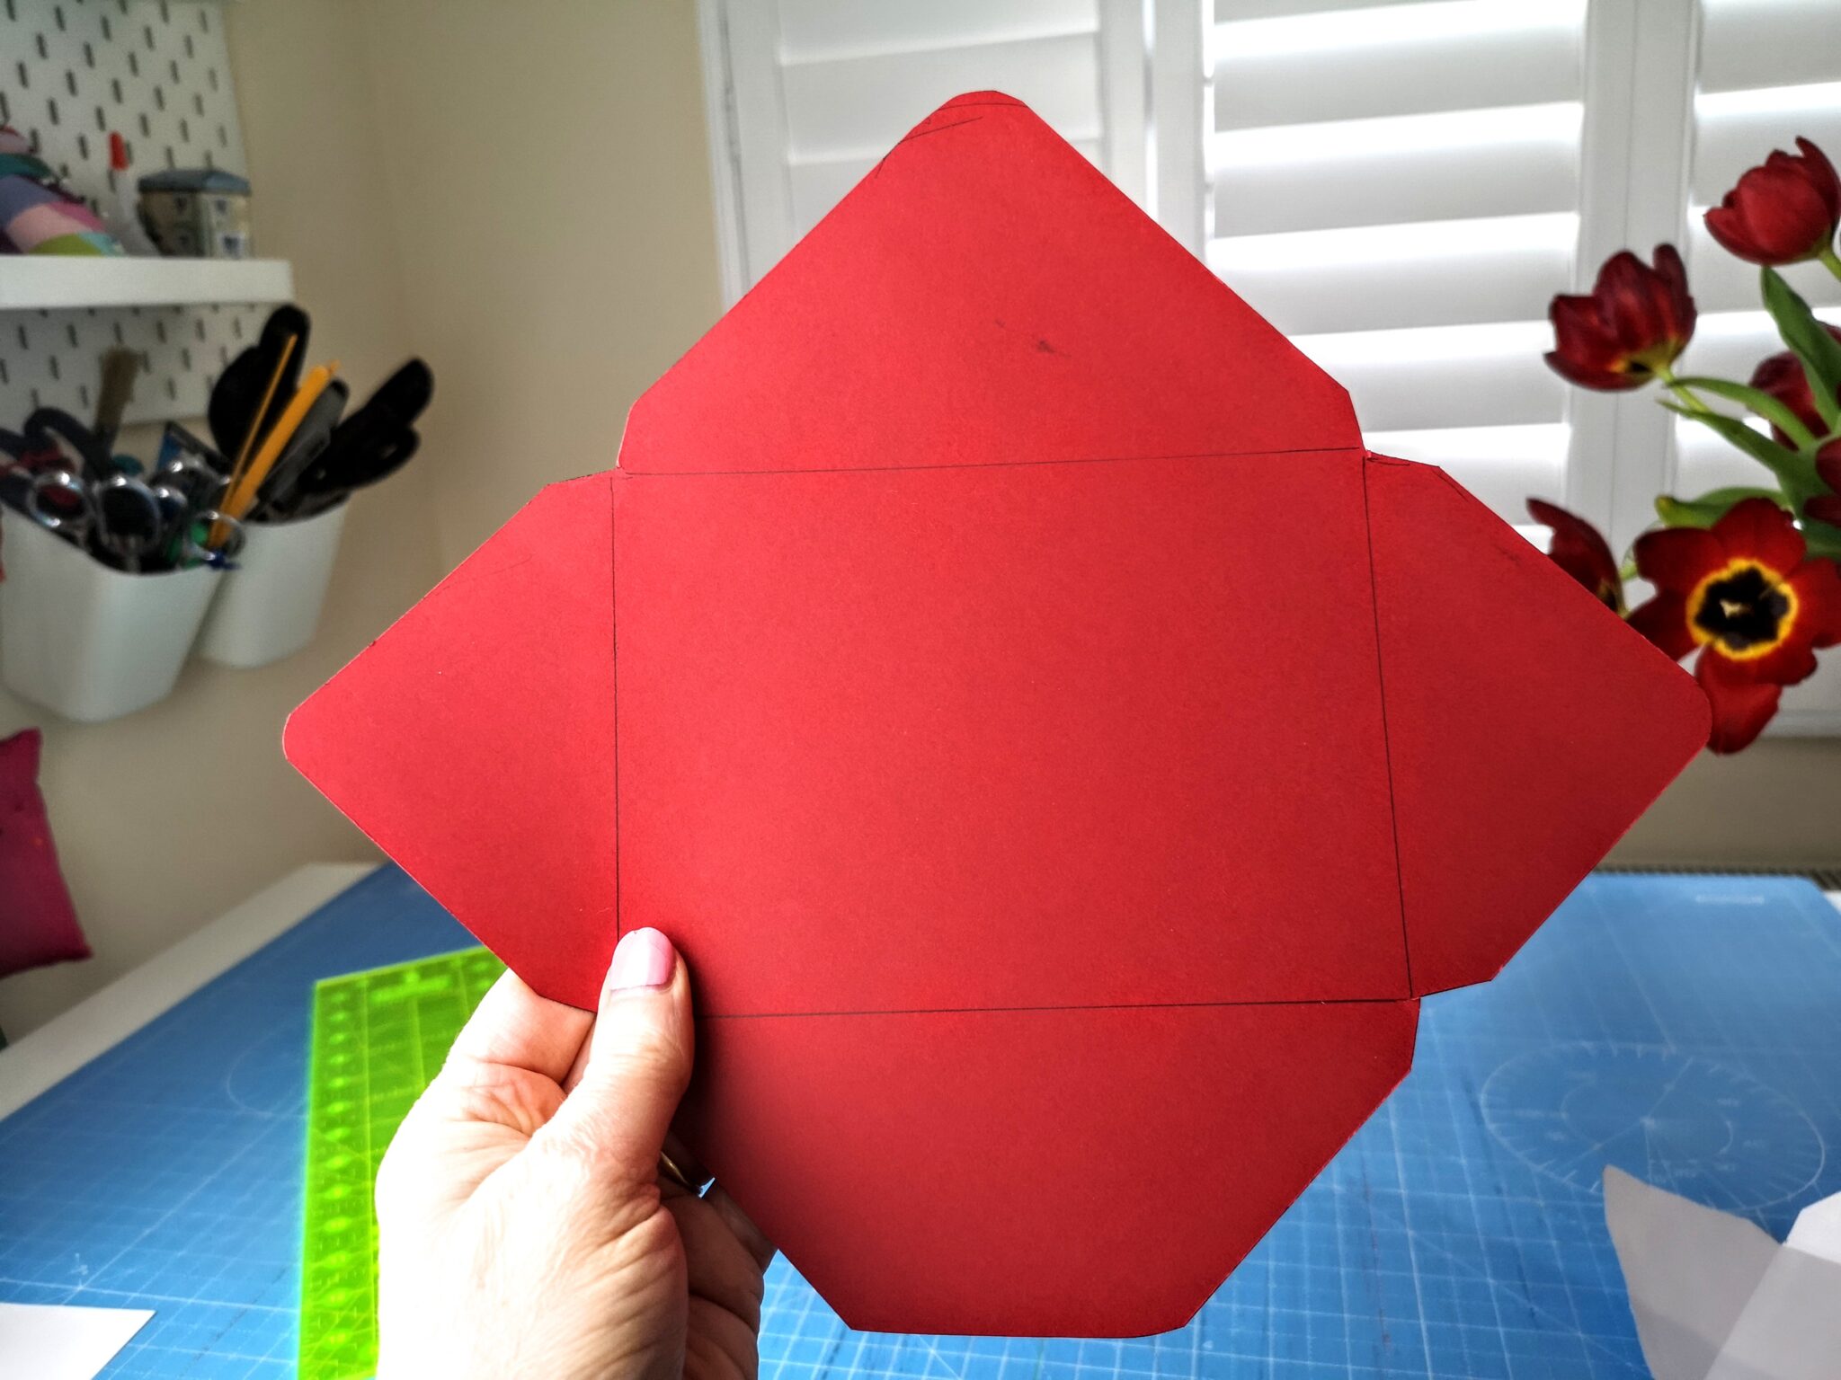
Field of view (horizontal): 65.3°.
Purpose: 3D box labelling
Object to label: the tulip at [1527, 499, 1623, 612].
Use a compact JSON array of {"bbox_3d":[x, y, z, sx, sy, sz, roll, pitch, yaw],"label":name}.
[{"bbox_3d":[0.315,-0.054,0.700,0.064,0.067,0.067,28,0,-6],"label":"tulip"}]

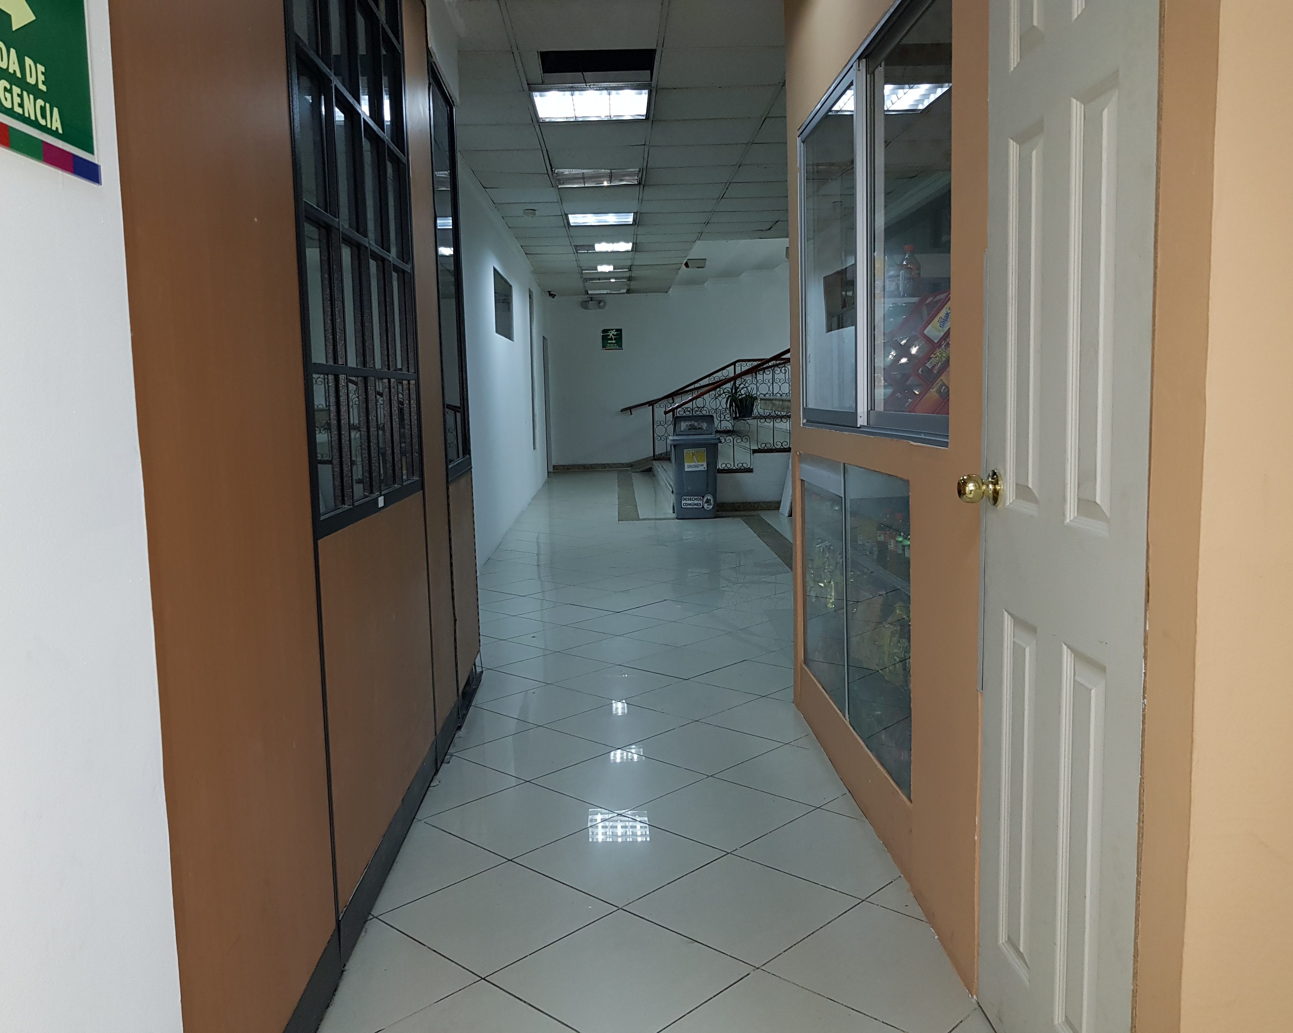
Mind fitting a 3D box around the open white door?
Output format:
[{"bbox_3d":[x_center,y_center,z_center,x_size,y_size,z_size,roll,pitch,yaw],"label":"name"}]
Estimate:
[{"bbox_3d":[0.648,-0.050,1.604,0.040,2.040,0.585,-2,6,-1],"label":"open white door"}]

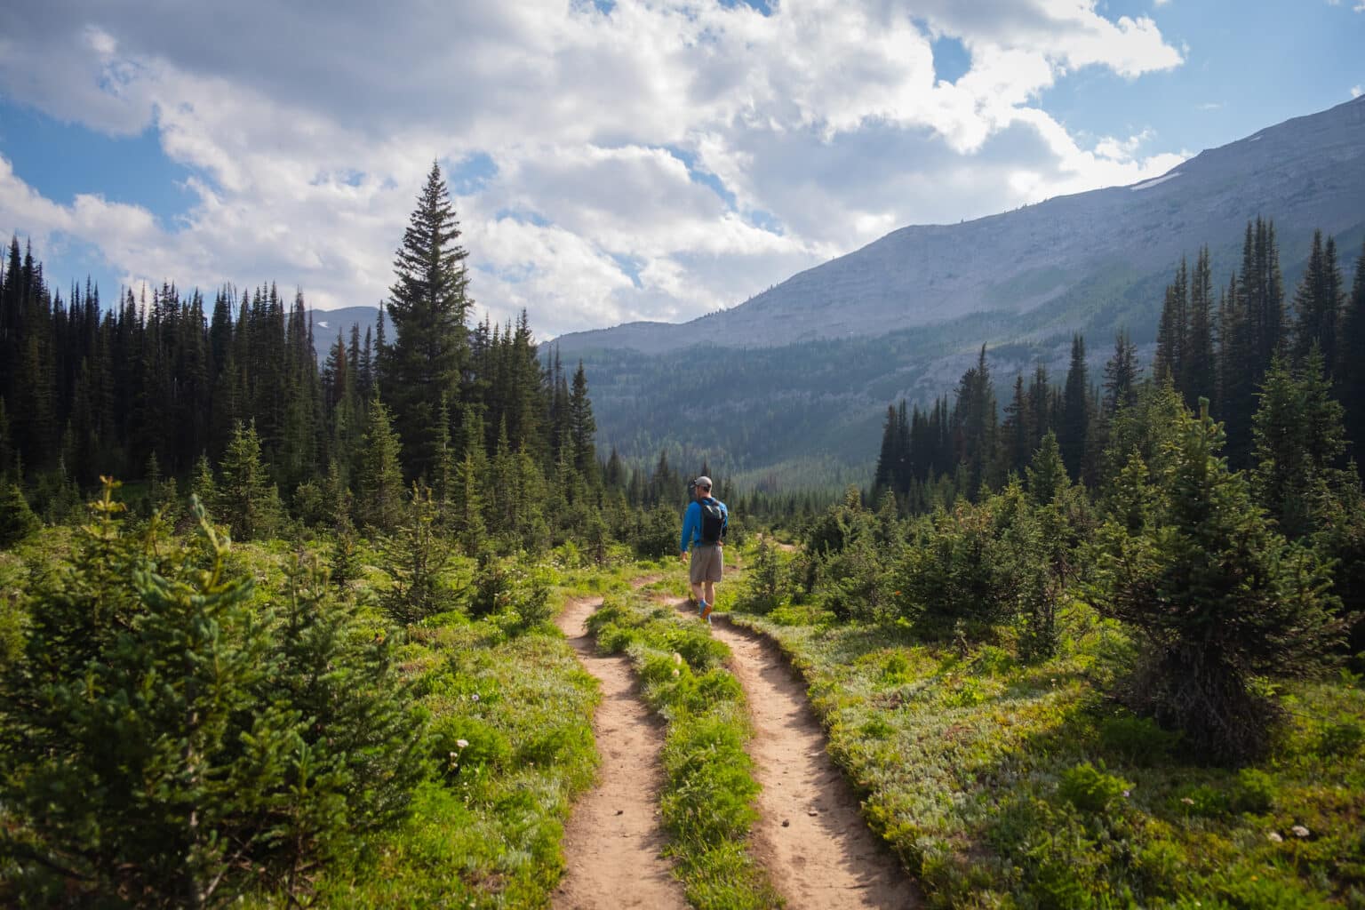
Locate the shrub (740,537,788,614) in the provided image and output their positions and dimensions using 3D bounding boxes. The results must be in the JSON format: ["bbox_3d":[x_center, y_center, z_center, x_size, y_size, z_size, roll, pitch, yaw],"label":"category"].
[{"bbox_3d":[1.036,1.522,13.400,0.606,0.970,0.580,0,-1,0],"label":"shrub"}]

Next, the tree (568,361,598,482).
[{"bbox_3d":[-5.072,-1.140,54.000,1.519,7.272,1.600,0,-1,0],"label":"tree"}]

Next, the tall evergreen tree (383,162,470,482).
[{"bbox_3d":[-12.536,-6.036,52.000,4.231,16.670,4.100,0,-1,0],"label":"tall evergreen tree"}]

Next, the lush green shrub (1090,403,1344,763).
[{"bbox_3d":[3.174,0.753,6.300,1.506,2.127,1.400,0,-1,0],"label":"lush green shrub"}]

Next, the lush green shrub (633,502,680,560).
[{"bbox_3d":[-0.554,1.629,23.000,0.993,1.225,0.950,0,-1,0],"label":"lush green shrub"}]

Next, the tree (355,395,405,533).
[{"bbox_3d":[-9.097,0.305,32.000,1.511,4.213,1.450,0,-1,0],"label":"tree"}]

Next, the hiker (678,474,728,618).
[{"bbox_3d":[0.261,1.159,13.000,0.560,1.809,0.500,0,-1,-20],"label":"hiker"}]

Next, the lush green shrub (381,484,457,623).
[{"bbox_3d":[-3.132,1.181,12.700,0.919,1.646,0.900,0,-1,0],"label":"lush green shrub"}]

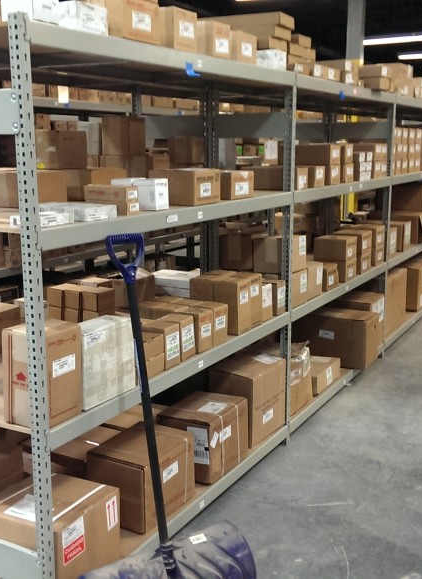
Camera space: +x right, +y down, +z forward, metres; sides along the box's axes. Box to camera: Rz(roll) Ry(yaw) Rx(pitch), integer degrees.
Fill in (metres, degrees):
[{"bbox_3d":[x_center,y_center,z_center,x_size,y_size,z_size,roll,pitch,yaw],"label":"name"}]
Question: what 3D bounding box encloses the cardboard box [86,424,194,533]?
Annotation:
[{"bbox_3d":[-0.273,0.750,3.091,0.262,0.270,0.384,6,12,27],"label":"cardboard box"}]

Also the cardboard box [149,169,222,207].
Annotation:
[{"bbox_3d":[-0.103,-0.422,3.126,0.204,0.130,0.238,5,12,26],"label":"cardboard box"}]

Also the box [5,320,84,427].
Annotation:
[{"bbox_3d":[-0.515,0.259,2.355,0.147,0.286,0.190,6,13,29],"label":"box"}]

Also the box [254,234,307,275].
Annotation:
[{"bbox_3d":[0.367,-0.190,4.039,0.236,0.177,0.166,5,12,27],"label":"box"}]

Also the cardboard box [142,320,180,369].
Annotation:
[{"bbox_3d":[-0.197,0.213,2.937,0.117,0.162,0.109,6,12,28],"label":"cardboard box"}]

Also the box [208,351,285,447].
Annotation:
[{"bbox_3d":[0.190,0.552,3.871,0.251,0.360,0.352,7,13,32],"label":"box"}]

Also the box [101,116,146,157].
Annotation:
[{"bbox_3d":[-0.412,-0.724,3.605,0.140,0.178,0.155,6,12,27],"label":"box"}]

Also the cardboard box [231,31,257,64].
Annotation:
[{"bbox_3d":[0.086,-1.026,3.278,0.165,0.133,0.182,5,12,27],"label":"cardboard box"}]

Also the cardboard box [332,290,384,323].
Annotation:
[{"bbox_3d":[0.988,0.232,5.469,0.420,0.368,0.346,6,12,27],"label":"cardboard box"}]

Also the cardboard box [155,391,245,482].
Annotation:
[{"bbox_3d":[-0.032,0.670,3.489,0.268,0.275,0.371,6,12,28],"label":"cardboard box"}]

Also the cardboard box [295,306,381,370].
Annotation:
[{"bbox_3d":[0.845,0.315,5.167,0.510,0.320,0.310,6,12,28],"label":"cardboard box"}]

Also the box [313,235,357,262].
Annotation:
[{"bbox_3d":[0.781,-0.261,4.765,0.207,0.128,0.204,6,12,28],"label":"box"}]

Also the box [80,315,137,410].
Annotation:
[{"bbox_3d":[-0.386,0.239,2.556,0.113,0.248,0.273,6,12,29],"label":"box"}]

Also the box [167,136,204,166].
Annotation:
[{"bbox_3d":[-0.116,-0.668,3.670,0.130,0.125,0.107,6,12,28],"label":"box"}]

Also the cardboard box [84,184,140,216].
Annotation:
[{"bbox_3d":[-0.344,-0.310,2.640,0.177,0.095,0.071,6,12,27],"label":"cardboard box"}]

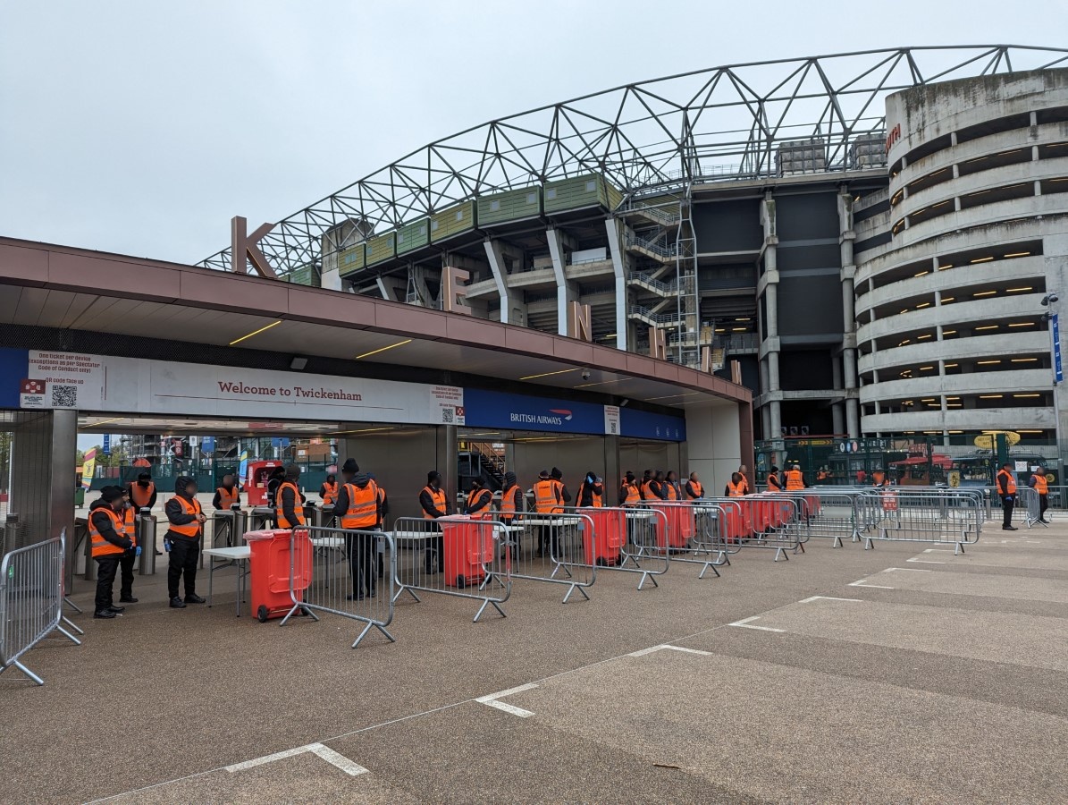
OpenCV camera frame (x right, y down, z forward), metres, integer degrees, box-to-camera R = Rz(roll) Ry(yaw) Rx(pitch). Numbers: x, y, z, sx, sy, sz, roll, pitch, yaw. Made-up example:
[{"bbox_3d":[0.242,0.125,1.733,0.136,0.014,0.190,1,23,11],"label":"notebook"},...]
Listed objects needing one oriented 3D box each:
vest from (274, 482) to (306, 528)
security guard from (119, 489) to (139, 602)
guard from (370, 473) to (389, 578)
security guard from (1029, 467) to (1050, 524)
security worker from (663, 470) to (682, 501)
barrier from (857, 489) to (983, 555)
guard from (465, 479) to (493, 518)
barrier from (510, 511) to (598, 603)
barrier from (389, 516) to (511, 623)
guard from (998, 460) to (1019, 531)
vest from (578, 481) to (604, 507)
[{"bbox_3d":[-3.343,1.407,10.200,0.340,0.640,0.500,1,-5,-17],"label":"vest"},{"bbox_3d":[-5.645,1.943,10.343,0.380,1.630,0.520,-3,-5,17],"label":"security guard"},{"bbox_3d":[-2.626,2.022,12.171,0.520,1.720,0.380,1,-6,-18],"label":"guard"},{"bbox_3d":[15.116,2.769,22.200,0.540,1.690,0.380,1,-6,-21],"label":"security guard"},{"bbox_3d":[3.458,2.565,18.678,0.520,1.680,0.360,3,-7,-40],"label":"security worker"},{"bbox_3d":[7.777,2.490,15.195,2.300,1.116,0.480,-6,-7,42],"label":"barrier"},{"bbox_3d":[-1.013,2.235,13.875,0.420,1.620,0.500,4,-7,-44],"label":"guard"},{"bbox_3d":[0.000,2.090,10.210,0.460,1.100,2.300,4,-7,-43],"label":"barrier"},{"bbox_3d":[-1.080,2.010,9.190,0.460,1.100,2.360,4,-7,-42],"label":"barrier"},{"bbox_3d":[13.154,2.600,20.556,0.420,1.790,0.500,-5,-7,37],"label":"guard"},{"bbox_3d":[1.250,2.121,16.600,0.550,0.650,0.350,-2,-5,7],"label":"vest"}]

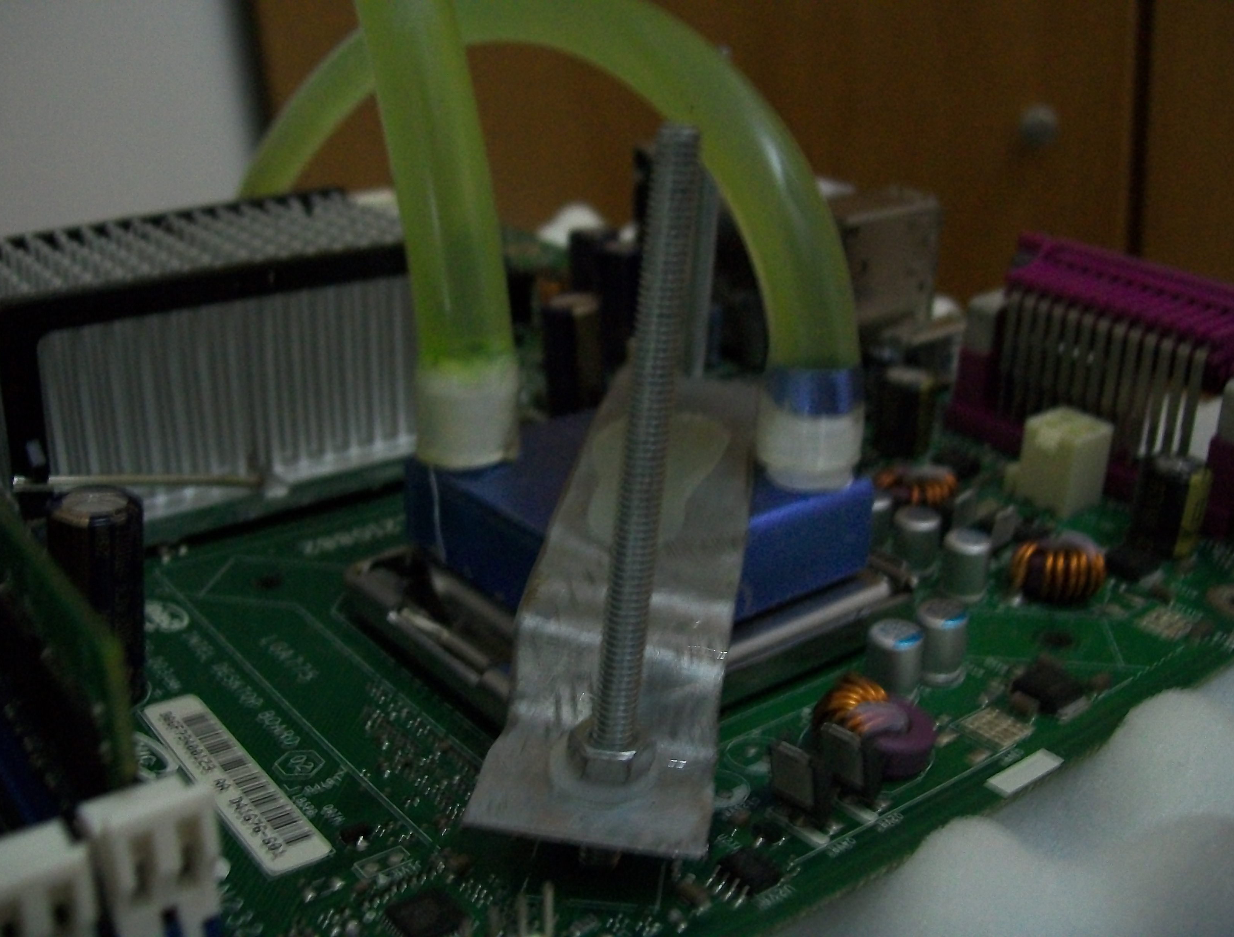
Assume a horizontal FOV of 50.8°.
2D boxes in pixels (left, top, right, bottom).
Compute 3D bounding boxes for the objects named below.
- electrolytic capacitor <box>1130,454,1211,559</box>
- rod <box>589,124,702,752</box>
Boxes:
[{"bbox_3d":[0.079,0.005,0.186,0.010,0.013,0.010,-14,25,-35],"label":"electrolytic capacitor"},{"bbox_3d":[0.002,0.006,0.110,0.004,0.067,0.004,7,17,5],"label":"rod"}]

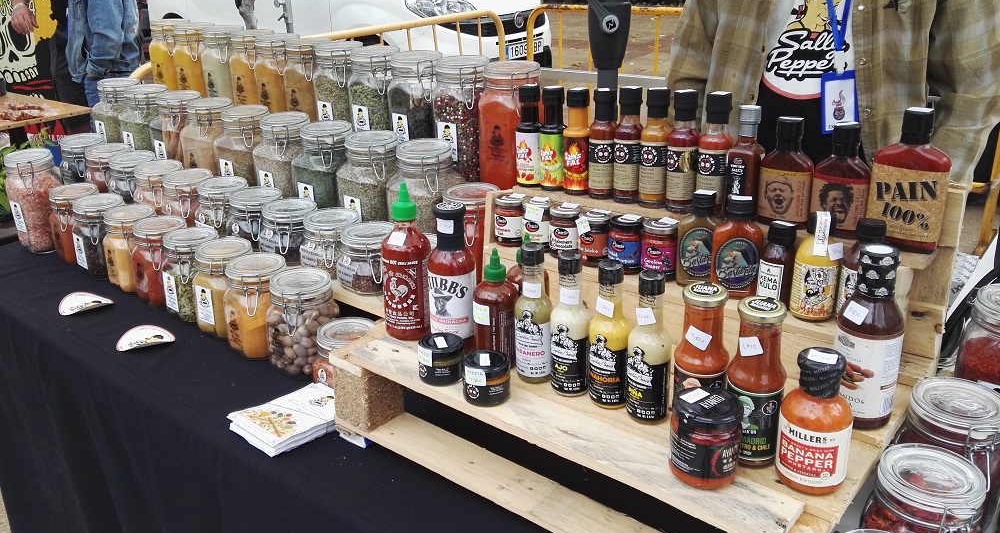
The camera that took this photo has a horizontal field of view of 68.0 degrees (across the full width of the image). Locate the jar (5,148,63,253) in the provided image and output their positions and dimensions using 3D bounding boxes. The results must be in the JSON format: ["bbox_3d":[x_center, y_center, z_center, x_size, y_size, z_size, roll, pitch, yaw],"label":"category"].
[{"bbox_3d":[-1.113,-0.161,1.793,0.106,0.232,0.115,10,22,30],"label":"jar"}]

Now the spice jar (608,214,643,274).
[{"bbox_3d":[0.180,-0.032,1.067,0.047,0.075,0.047,0,19,0],"label":"spice jar"}]

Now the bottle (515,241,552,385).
[{"bbox_3d":[0.041,0.056,0.920,0.047,0.173,0.047,-2,19,1],"label":"bottle"}]

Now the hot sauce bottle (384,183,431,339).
[{"bbox_3d":[-0.134,-0.010,1.065,0.067,0.226,0.067,4,18,13],"label":"hot sauce bottle"}]

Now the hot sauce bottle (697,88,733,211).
[{"bbox_3d":[0.307,-0.156,1.048,0.046,0.176,0.046,15,23,41],"label":"hot sauce bottle"}]

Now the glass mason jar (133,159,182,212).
[{"bbox_3d":[-0.785,-0.178,1.718,0.104,0.108,0.104,-1,19,0],"label":"glass mason jar"}]

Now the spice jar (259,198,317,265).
[{"bbox_3d":[-0.390,-0.066,1.387,0.107,0.105,0.108,-1,17,0],"label":"spice jar"}]

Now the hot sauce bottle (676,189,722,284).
[{"bbox_3d":[0.276,-0.035,1.001,0.062,0.122,0.034,5,20,15],"label":"hot sauce bottle"}]

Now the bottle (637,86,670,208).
[{"bbox_3d":[0.232,-0.180,1.108,0.042,0.169,0.042,15,25,38],"label":"bottle"}]

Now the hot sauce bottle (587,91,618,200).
[{"bbox_3d":[0.153,-0.182,1.102,0.038,0.157,0.038,2,20,6],"label":"hot sauce bottle"}]

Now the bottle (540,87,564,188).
[{"bbox_3d":[0.089,-0.216,1.256,0.043,0.171,0.043,-1,17,0],"label":"bottle"}]

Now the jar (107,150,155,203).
[{"bbox_3d":[-0.886,-0.209,1.798,0.104,0.108,0.104,-1,19,0],"label":"jar"}]

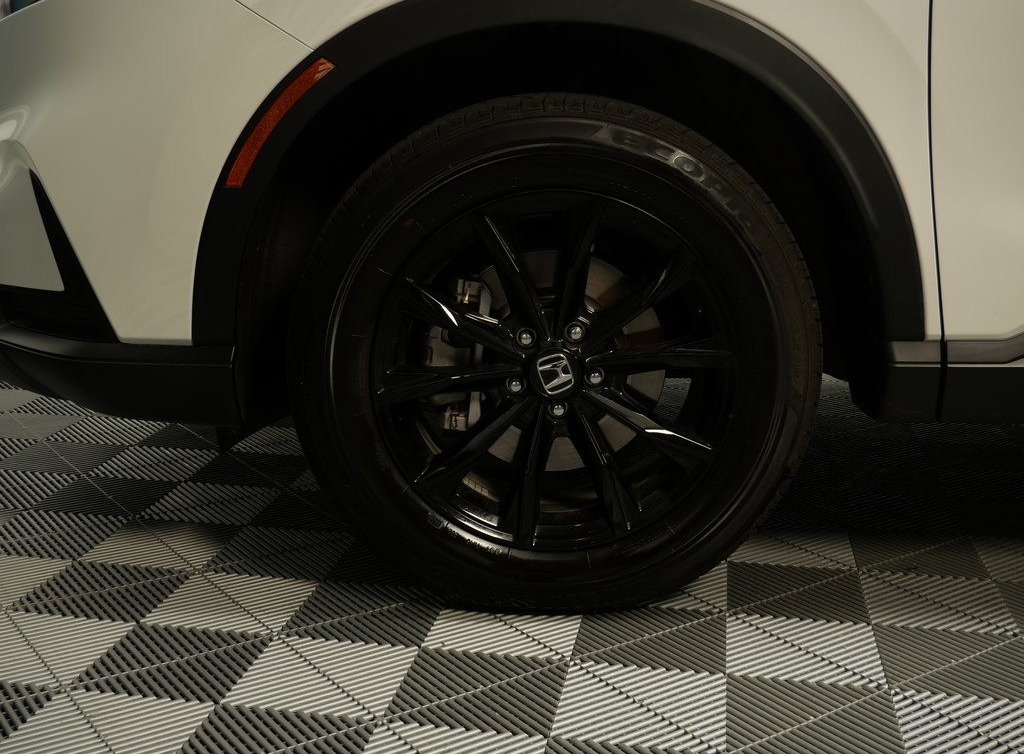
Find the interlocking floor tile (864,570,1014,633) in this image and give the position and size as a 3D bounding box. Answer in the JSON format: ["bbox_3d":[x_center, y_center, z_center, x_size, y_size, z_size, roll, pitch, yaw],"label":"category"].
[{"bbox_3d":[0.625,0.342,1.757,0.201,0.020,0.199,3,13,9],"label":"interlocking floor tile"}]

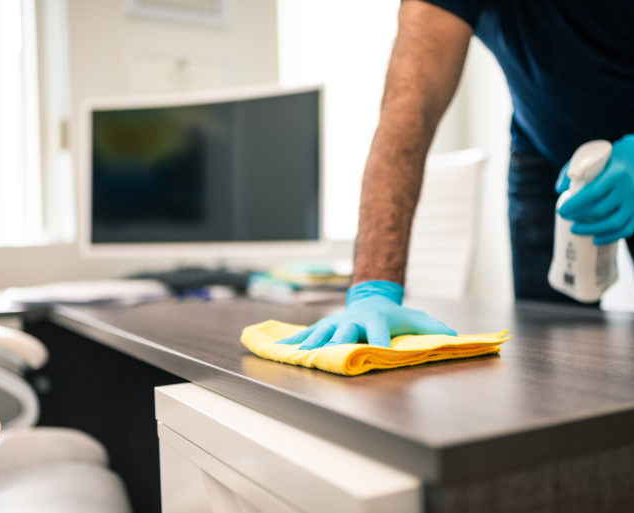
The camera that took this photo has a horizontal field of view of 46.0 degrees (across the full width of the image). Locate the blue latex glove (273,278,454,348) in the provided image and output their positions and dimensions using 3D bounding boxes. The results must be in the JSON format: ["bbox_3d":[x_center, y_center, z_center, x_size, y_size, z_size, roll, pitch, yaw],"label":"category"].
[{"bbox_3d":[0.071,0.069,0.916,0.204,0.066,0.166,-1,2,18],"label":"blue latex glove"}]

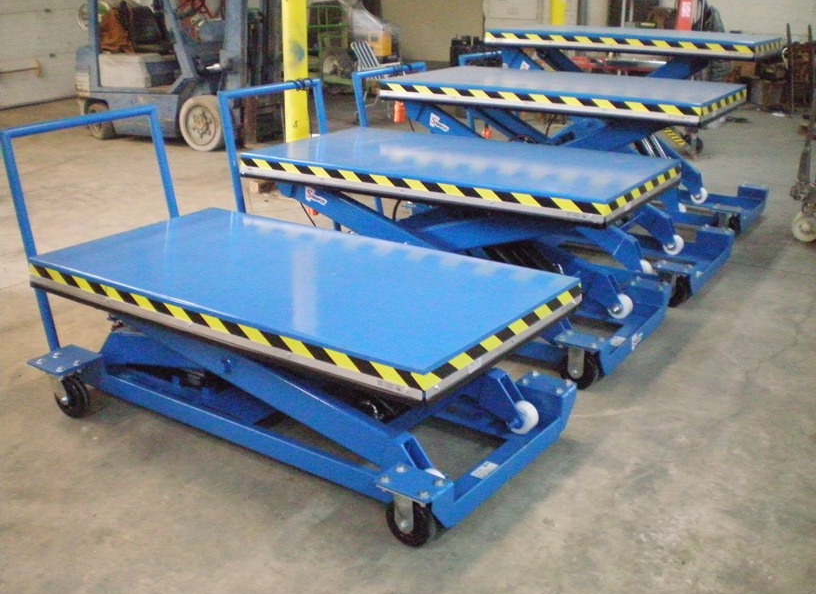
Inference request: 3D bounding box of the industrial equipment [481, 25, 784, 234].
[{"bbox_3d":[1.533,-1.218,6.279,1.925,1.258,1.042,12,23,31],"label":"industrial equipment"}]

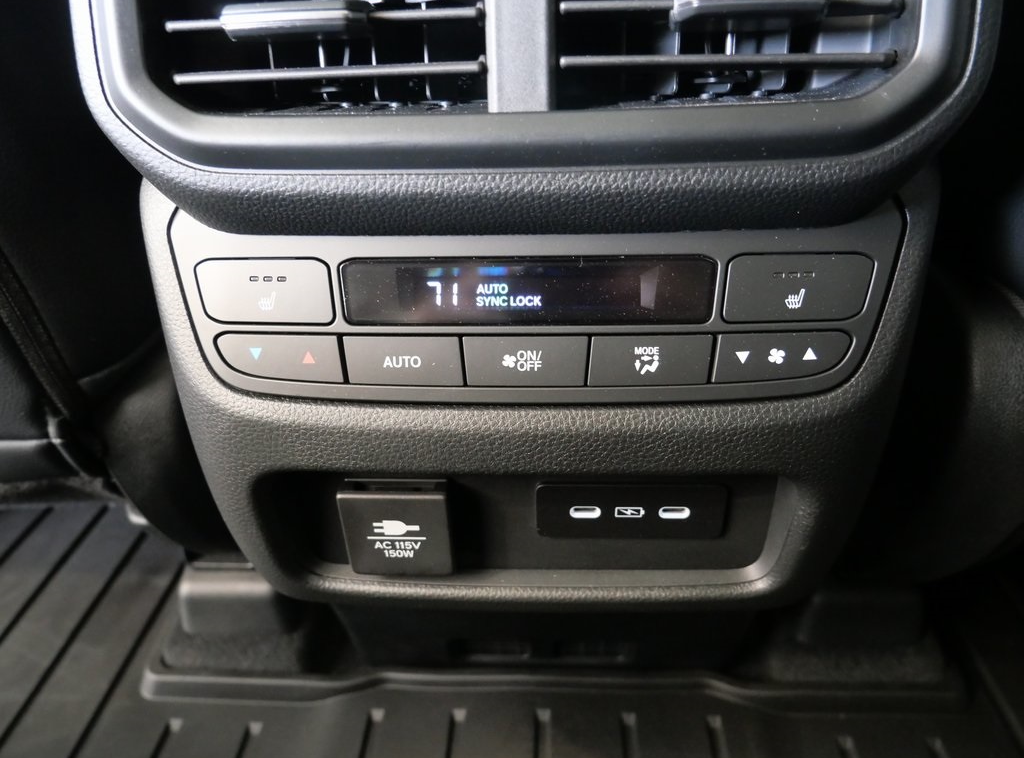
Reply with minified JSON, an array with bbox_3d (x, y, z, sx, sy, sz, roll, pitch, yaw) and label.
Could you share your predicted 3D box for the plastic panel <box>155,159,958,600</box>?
[{"bbox_3d":[0.009,0.005,0.268,0.272,0.160,0.062,0,23,3],"label":"plastic panel"}]

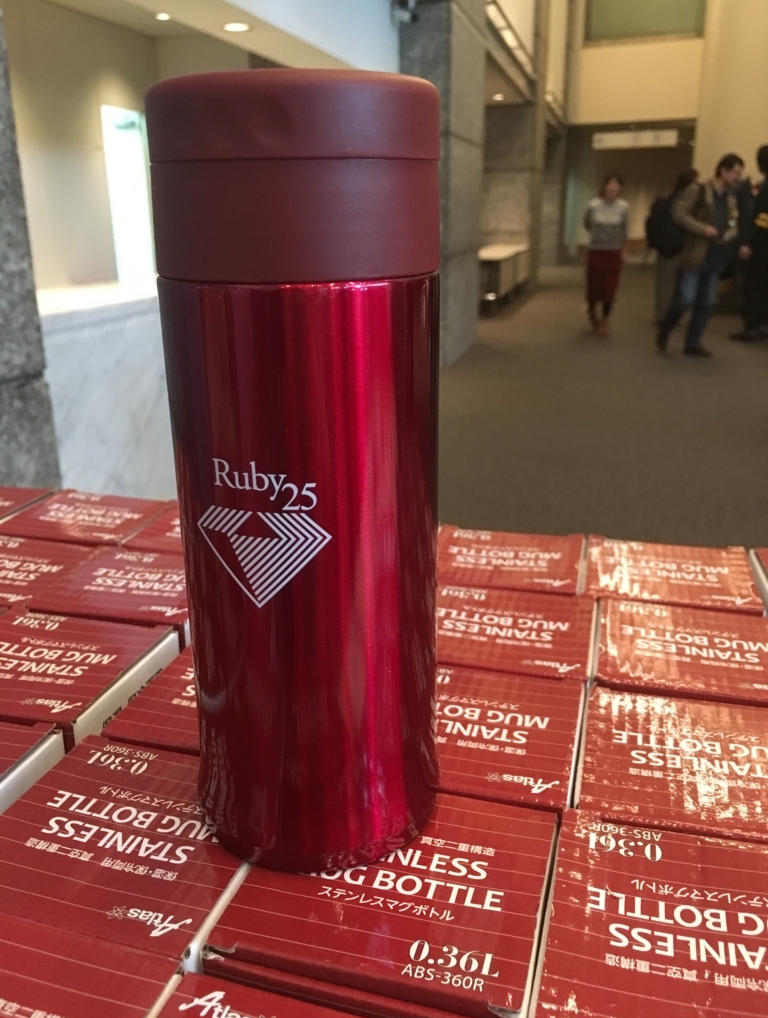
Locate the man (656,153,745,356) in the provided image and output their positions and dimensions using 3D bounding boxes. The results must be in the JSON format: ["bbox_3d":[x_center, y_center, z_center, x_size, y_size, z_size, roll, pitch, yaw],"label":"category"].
[{"bbox_3d":[2.777,-2.235,7.503,0.560,1.680,0.700,-13,23,-33],"label":"man"}]

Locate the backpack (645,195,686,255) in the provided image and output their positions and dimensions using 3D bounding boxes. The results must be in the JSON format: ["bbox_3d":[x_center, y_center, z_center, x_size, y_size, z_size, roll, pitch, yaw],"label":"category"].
[{"bbox_3d":[2.529,-2.520,7.626,0.330,0.500,0.250,-13,23,-33],"label":"backpack"}]

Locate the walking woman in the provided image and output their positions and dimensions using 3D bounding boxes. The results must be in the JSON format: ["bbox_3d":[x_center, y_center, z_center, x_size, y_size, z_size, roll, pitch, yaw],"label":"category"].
[{"bbox_3d":[2.309,-2.643,8.945,0.480,1.580,0.360,4,19,11],"label":"walking woman"}]

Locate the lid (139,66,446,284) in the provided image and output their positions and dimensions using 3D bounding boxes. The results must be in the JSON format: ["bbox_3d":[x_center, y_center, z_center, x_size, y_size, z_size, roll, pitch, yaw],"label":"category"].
[{"bbox_3d":[-0.020,-0.074,0.195,0.065,0.039,0.065,0,19,0],"label":"lid"}]

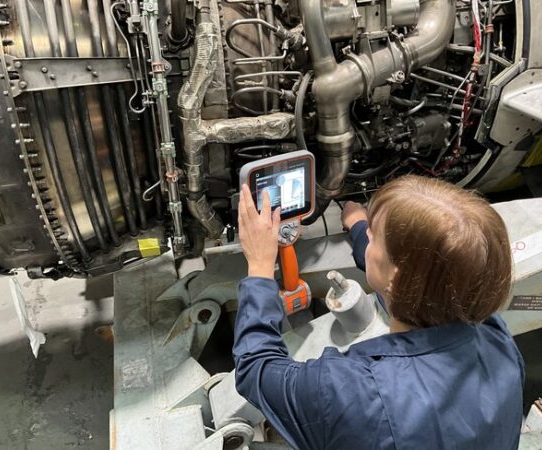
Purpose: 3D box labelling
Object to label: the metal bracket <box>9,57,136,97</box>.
[{"bbox_3d":[-0.501,-0.397,1.313,0.336,0.085,0.030,-15,18,-33],"label":"metal bracket"}]

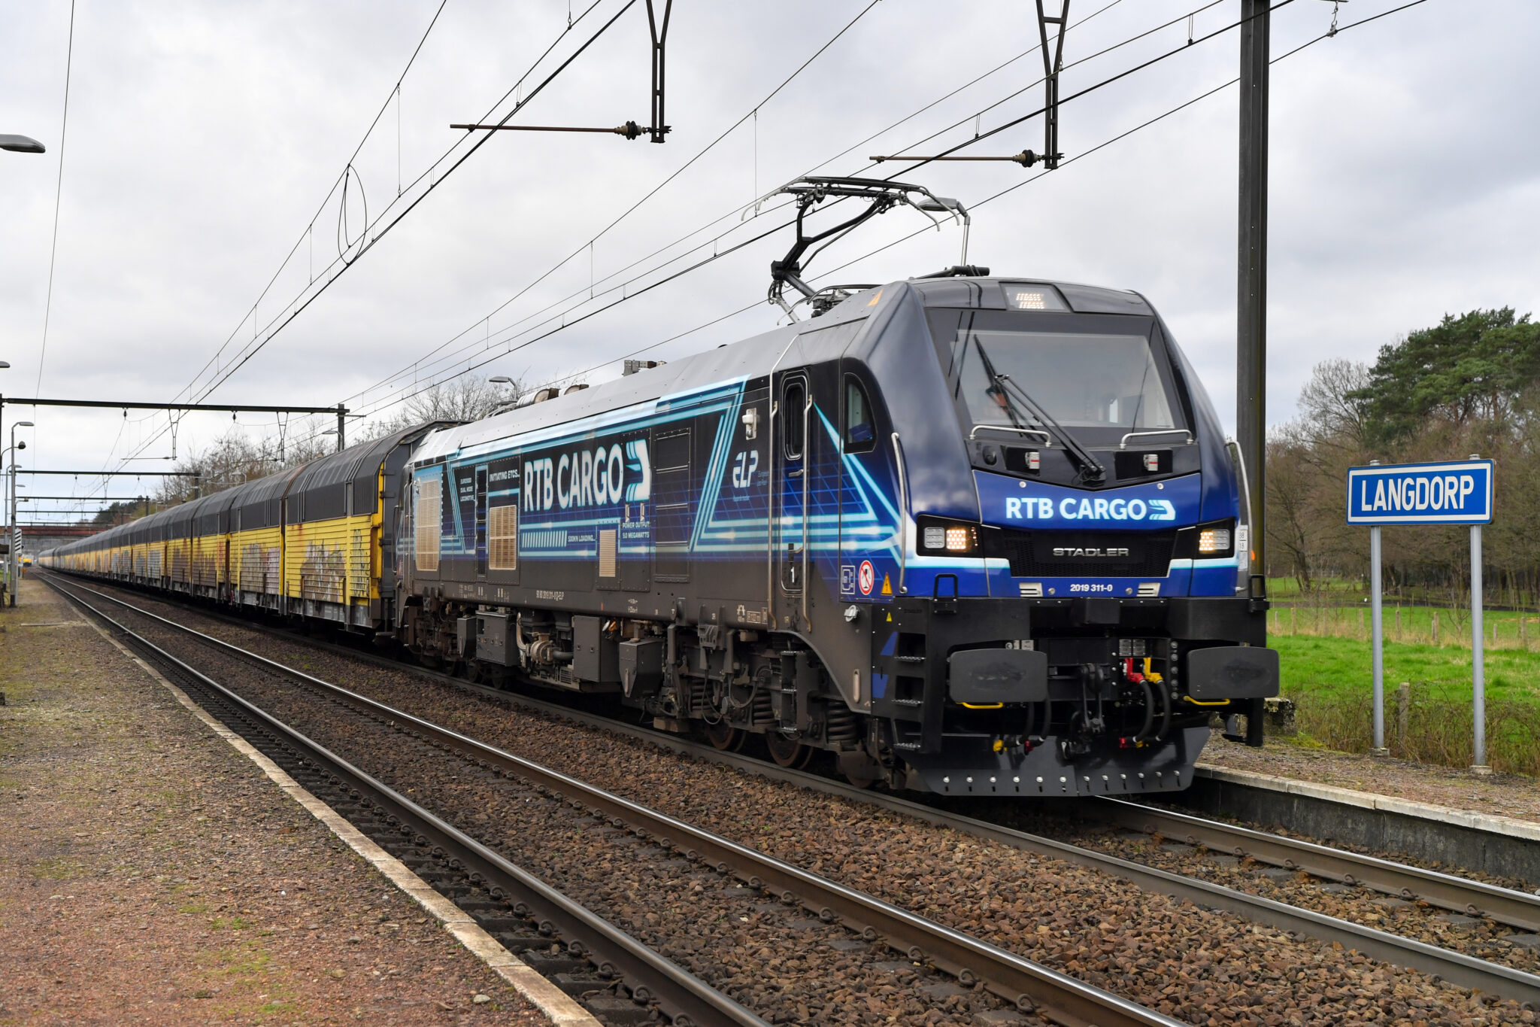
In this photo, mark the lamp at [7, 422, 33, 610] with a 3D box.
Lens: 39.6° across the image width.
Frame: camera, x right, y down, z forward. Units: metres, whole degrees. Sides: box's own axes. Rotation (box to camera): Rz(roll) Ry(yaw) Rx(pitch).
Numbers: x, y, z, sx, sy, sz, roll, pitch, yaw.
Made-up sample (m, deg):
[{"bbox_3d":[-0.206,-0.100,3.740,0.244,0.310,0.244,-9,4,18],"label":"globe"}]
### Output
[{"bbox_3d":[-22.716,0.000,65.167,0.760,5.660,0.300,1,-1,-20],"label":"lamp"}]

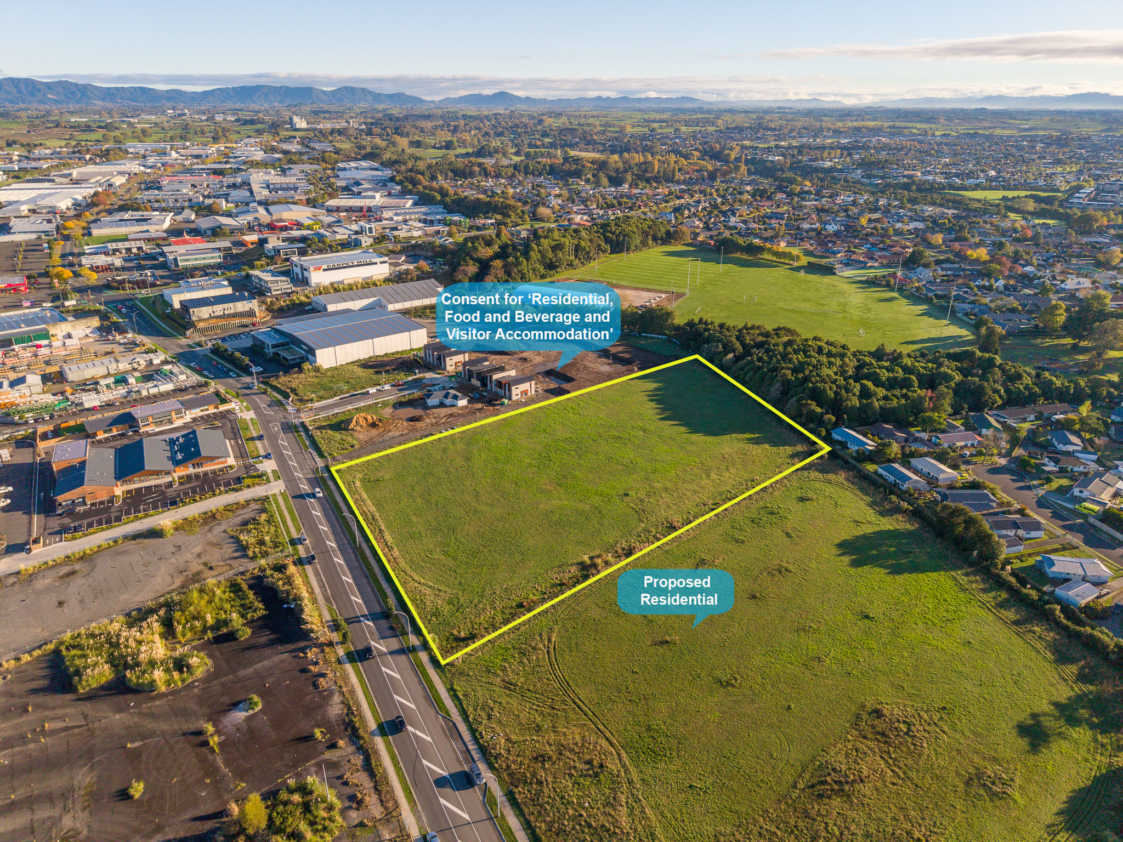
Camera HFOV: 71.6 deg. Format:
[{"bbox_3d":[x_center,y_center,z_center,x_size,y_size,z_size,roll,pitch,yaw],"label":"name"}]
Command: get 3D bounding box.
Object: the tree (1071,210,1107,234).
[{"bbox_3d":[505.600,-189.794,747.643,26.000,20.000,24.000,0,22,0],"label":"tree"}]

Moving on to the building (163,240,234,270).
[{"bbox_3d":[-279.770,-128.690,602.590,47.750,8.310,56.820,-14,26,-30],"label":"building"}]

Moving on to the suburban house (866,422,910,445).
[{"bbox_3d":[123.700,3.674,294.343,13.500,4.600,12.000,-7,23,-16],"label":"suburban house"}]

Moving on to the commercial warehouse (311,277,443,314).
[{"bbox_3d":[-110.241,-78.151,490.179,80.000,8.000,39.500,-17,28,-36],"label":"commercial warehouse"}]

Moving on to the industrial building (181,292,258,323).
[{"bbox_3d":[-198.319,-65.405,451.700,37.200,9.700,25.000,-17,28,-36],"label":"industrial building"}]

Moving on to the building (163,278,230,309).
[{"bbox_3d":[-224.595,-79.878,481.183,38.000,8.000,38.000,-17,28,-36],"label":"building"}]

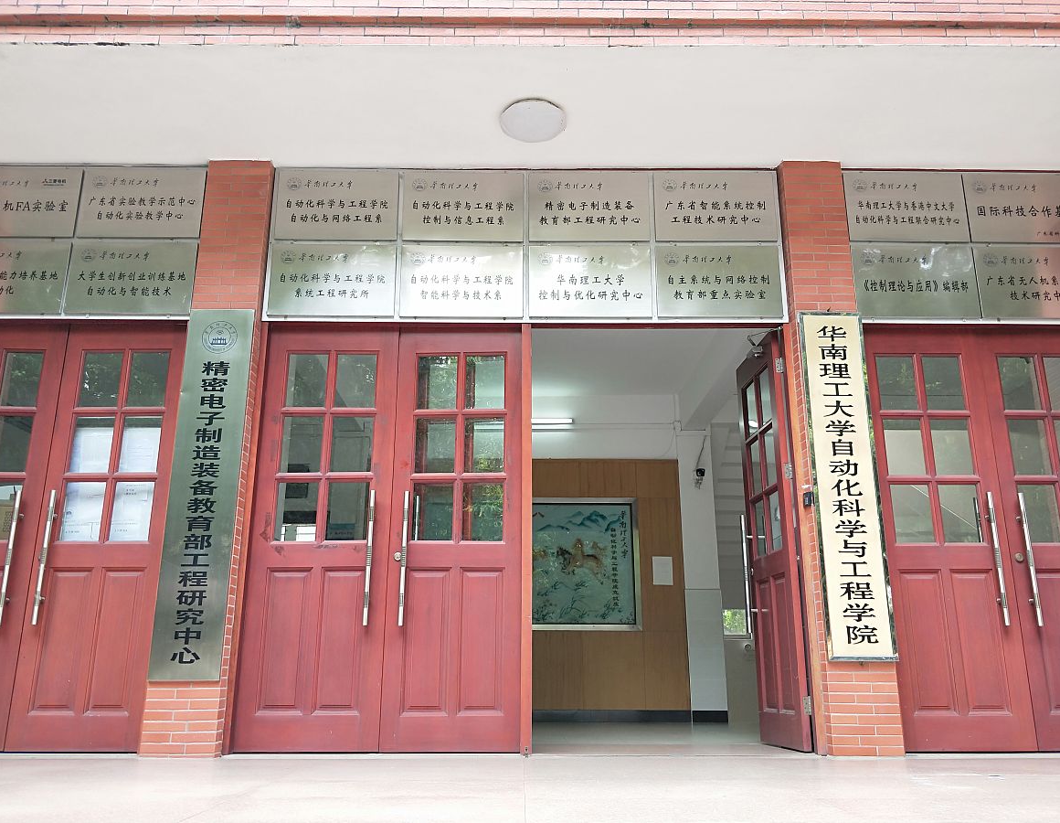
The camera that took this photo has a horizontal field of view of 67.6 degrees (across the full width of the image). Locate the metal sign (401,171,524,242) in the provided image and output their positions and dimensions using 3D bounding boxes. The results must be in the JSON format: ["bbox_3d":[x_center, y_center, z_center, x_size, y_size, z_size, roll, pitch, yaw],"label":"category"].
[{"bbox_3d":[-0.437,-1.335,5.193,0.790,0.493,0.025,0,-15,-1],"label":"metal sign"}]

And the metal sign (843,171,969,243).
[{"bbox_3d":[2.480,-1.335,5.224,0.790,0.493,0.025,0,-15,-1],"label":"metal sign"}]

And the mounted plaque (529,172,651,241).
[{"bbox_3d":[0.390,-1.340,5.203,0.790,0.493,0.025,0,-15,-1],"label":"mounted plaque"}]

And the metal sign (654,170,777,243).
[{"bbox_3d":[1.235,-1.357,5.267,0.817,0.518,0.030,0,-15,0],"label":"metal sign"}]

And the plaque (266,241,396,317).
[{"bbox_3d":[-1.258,-0.836,5.055,0.790,0.493,0.025,0,-15,-1],"label":"plaque"}]

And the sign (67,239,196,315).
[{"bbox_3d":[-2.530,-0.846,5.043,0.790,0.493,0.025,0,-15,-1],"label":"sign"}]

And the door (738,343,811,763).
[{"bbox_3d":[1.571,0.817,5.179,0.050,2.547,0.780,0,-15,-1],"label":"door"}]

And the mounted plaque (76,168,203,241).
[{"bbox_3d":[-2.558,-1.372,5.238,0.814,0.519,0.030,0,-15,0],"label":"mounted plaque"}]

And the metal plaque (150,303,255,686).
[{"bbox_3d":[-1.905,0.430,4.654,0.396,2.184,0.030,0,-15,0],"label":"metal plaque"}]

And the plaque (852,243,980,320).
[{"bbox_3d":[2.478,-0.827,5.093,0.790,0.493,0.025,0,-15,-1],"label":"plaque"}]

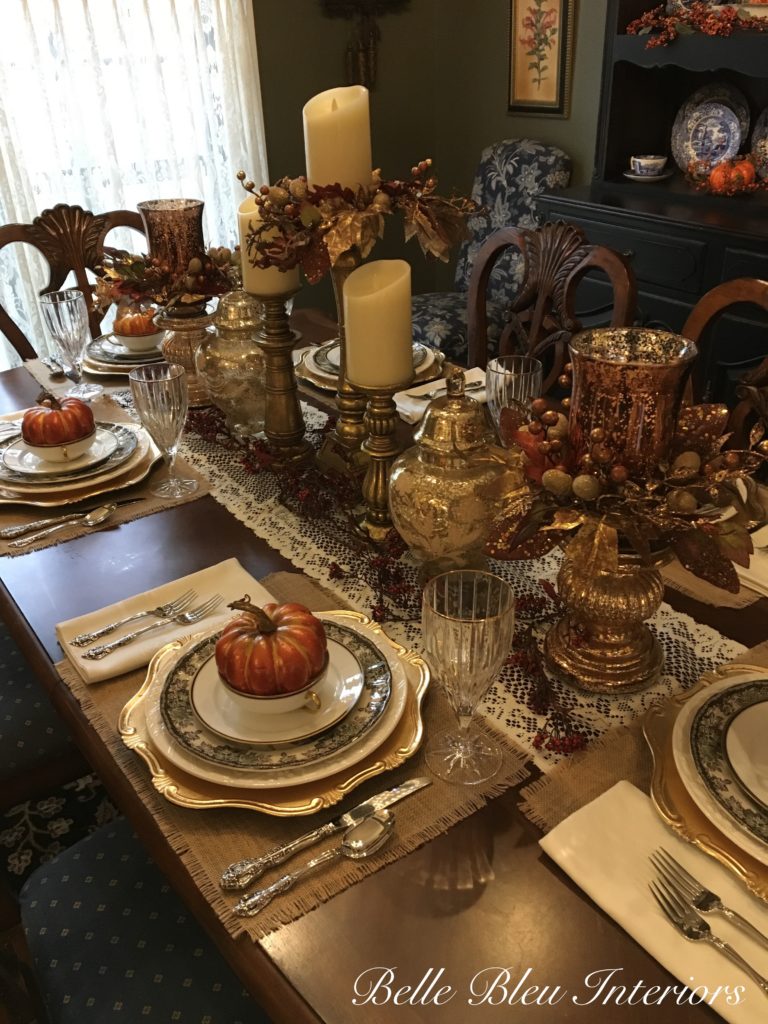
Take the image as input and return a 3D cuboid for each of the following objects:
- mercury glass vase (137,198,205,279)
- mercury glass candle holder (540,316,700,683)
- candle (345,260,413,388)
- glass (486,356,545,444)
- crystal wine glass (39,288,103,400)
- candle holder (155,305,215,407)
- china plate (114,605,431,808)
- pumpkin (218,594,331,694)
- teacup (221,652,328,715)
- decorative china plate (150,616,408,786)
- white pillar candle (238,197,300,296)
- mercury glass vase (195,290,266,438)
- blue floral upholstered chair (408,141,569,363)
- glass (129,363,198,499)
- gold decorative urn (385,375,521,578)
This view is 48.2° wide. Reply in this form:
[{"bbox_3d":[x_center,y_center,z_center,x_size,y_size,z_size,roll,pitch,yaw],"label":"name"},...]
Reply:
[{"bbox_3d":[-0.384,-0.469,1.592,0.122,0.192,0.122,-1,30,1],"label":"mercury glass vase"},{"bbox_3d":[0.249,0.002,0.931,0.147,0.381,0.147,-1,30,1],"label":"mercury glass candle holder"},{"bbox_3d":[-0.006,-0.245,1.111,0.088,0.143,0.088,-1,30,1],"label":"candle"},{"bbox_3d":[0.201,-0.134,1.352,0.083,0.204,0.083,-1,30,1],"label":"glass"},{"bbox_3d":[-0.615,-0.329,1.700,0.084,0.194,0.084,-1,30,1],"label":"crystal wine glass"},{"bbox_3d":[-0.381,-0.305,1.686,0.136,0.159,0.136,-1,30,1],"label":"candle holder"},{"bbox_3d":[-0.115,0.204,0.924,0.326,0.022,0.326,-1,30,1],"label":"china plate"},{"bbox_3d":[-0.116,0.134,0.897,0.114,0.100,0.114,-10,31,-14],"label":"pumpkin"},{"bbox_3d":[-0.107,0.177,0.895,0.139,0.048,0.113,24,38,37],"label":"teacup"},{"bbox_3d":[-0.112,0.198,0.921,0.275,0.025,0.275,-1,30,1],"label":"decorative china plate"},{"bbox_3d":[-0.167,-0.408,1.296,0.091,0.134,0.091,-1,30,1],"label":"white pillar candle"},{"bbox_3d":[-0.248,-0.275,1.511,0.173,0.275,0.173,-1,30,1],"label":"mercury glass vase"},{"bbox_3d":[0.268,-0.762,3.143,0.645,1.030,0.485,-15,32,-22],"label":"blue floral upholstered chair"},{"bbox_3d":[-0.345,-0.126,1.370,0.083,0.204,0.083,-22,35,-31],"label":"glass"},{"bbox_3d":[0.094,-0.050,1.135,0.177,0.278,0.177,-1,30,1],"label":"gold decorative urn"}]

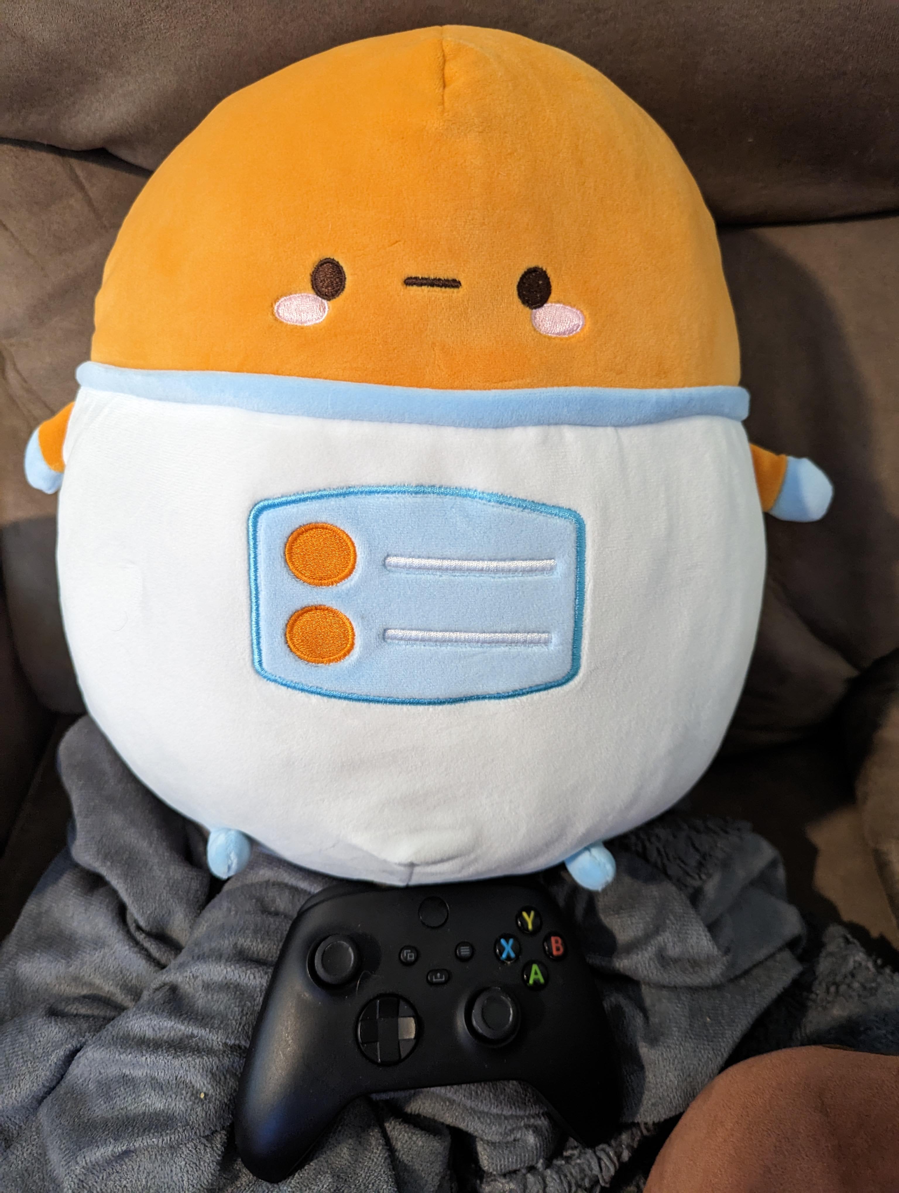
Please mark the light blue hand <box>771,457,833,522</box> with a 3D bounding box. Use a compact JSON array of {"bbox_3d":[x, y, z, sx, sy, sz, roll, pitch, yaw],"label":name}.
[{"bbox_3d":[0.175,-0.053,0.412,0.031,0.033,0.026,2,17,-3],"label":"light blue hand"}]

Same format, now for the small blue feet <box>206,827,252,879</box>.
[{"bbox_3d":[-0.106,0.123,0.398,0.023,0.026,0.025,2,17,-3],"label":"small blue feet"}]

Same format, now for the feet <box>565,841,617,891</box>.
[{"bbox_3d":[0.069,0.131,0.403,0.025,0.026,0.026,2,17,-3],"label":"feet"}]

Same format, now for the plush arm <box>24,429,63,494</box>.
[{"bbox_3d":[-0.196,-0.065,0.402,0.023,0.033,0.026,2,17,-3],"label":"plush arm"}]

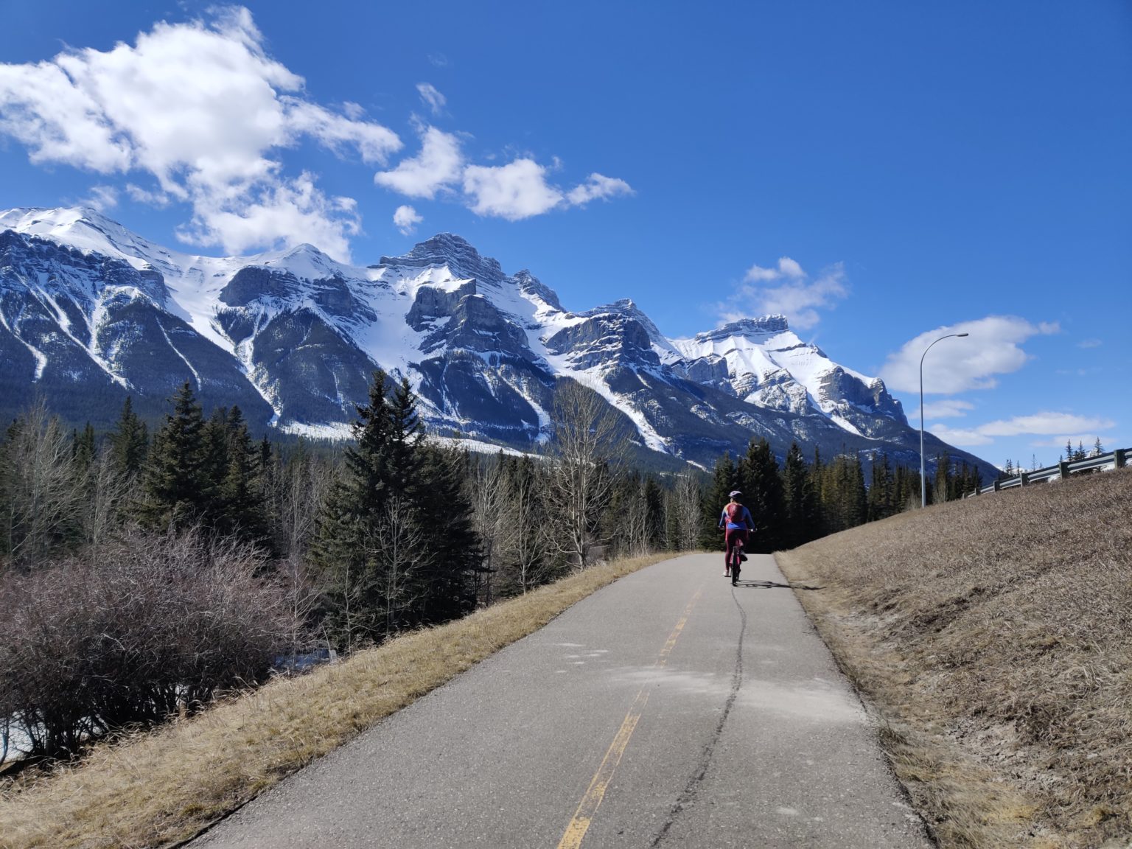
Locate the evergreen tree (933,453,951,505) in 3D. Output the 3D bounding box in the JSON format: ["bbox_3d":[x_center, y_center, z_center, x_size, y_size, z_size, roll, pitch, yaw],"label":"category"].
[{"bbox_3d":[44.697,6.994,105.000,2.629,7.572,2.629,-1,-4,23],"label":"evergreen tree"}]

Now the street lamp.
[{"bbox_3d":[23.978,-0.308,56.000,3.000,11.218,0.300,-1,-3,16],"label":"street lamp"}]

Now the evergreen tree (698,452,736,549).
[{"bbox_3d":[10.337,5.258,60.000,2.704,6.851,2.704,-1,-3,10],"label":"evergreen tree"}]

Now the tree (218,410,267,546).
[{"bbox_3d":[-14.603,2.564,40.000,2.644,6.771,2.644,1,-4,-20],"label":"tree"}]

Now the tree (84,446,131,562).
[{"bbox_3d":[-19.215,3.391,37.000,2.001,4.744,2.001,2,-4,-27],"label":"tree"}]

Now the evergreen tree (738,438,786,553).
[{"bbox_3d":[13.755,4.999,62.000,3.353,8.197,3.353,-1,-3,12],"label":"evergreen tree"}]

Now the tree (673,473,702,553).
[{"bbox_3d":[6.886,4.933,50.000,1.703,4.507,1.703,0,-3,8],"label":"tree"}]

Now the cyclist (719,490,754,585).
[{"bbox_3d":[3.066,1.998,15.900,0.660,1.660,1.720,-1,-3,12],"label":"cyclist"}]

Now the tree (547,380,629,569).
[{"bbox_3d":[0.776,1.770,31.000,2.888,6.614,2.888,0,-3,1],"label":"tree"}]

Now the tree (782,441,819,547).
[{"bbox_3d":[17.518,5.355,66.000,2.710,8.131,2.710,-1,-3,15],"label":"tree"}]

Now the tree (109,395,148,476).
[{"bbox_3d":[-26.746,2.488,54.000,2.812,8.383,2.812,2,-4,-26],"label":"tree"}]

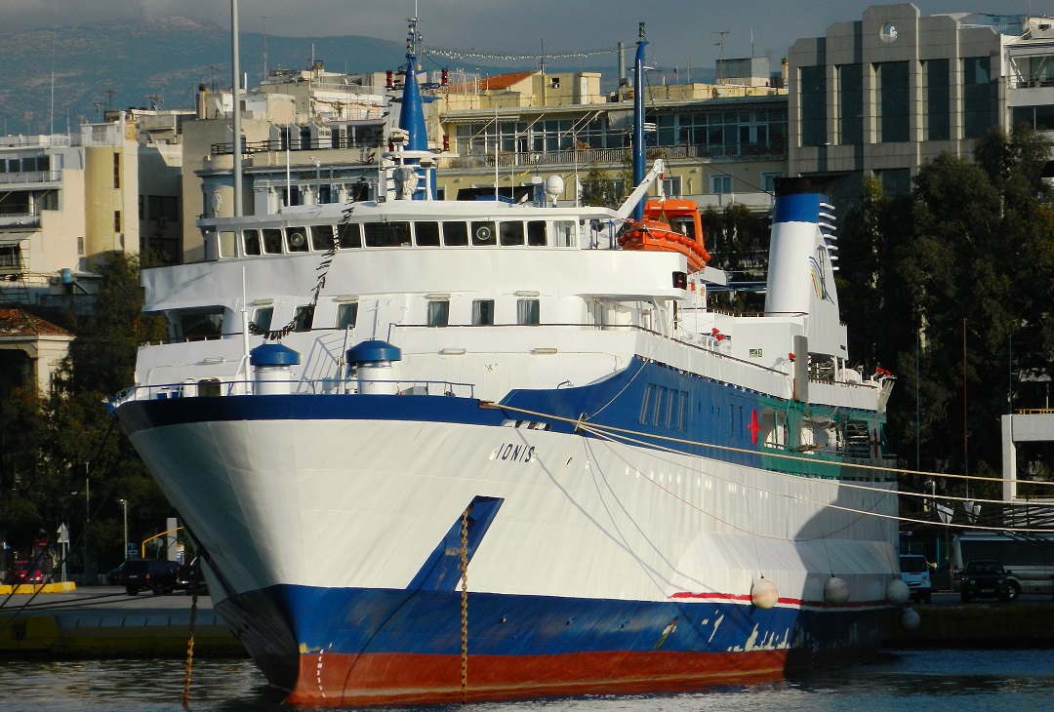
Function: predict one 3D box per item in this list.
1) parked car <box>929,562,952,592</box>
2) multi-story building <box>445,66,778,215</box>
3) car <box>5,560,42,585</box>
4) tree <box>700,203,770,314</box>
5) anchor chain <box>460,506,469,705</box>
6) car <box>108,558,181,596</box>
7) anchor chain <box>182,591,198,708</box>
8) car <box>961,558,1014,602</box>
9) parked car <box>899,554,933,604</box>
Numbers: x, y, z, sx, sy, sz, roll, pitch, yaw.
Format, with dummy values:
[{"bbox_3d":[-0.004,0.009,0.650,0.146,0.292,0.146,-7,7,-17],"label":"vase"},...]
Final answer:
[{"bbox_3d":[20.407,10.837,415.000,4.200,1.460,1.720,0,-1,0],"label":"parked car"},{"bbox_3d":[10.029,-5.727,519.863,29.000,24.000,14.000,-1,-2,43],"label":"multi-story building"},{"bbox_3d":[-25.931,11.388,438.000,1.700,1.480,4.000,0,-1,-14],"label":"car"},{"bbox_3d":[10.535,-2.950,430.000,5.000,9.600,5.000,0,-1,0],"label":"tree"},{"bbox_3d":[-1.717,6.861,232.000,0.140,5.400,0.140,0,-1,0],"label":"anchor chain"},{"bbox_3d":[-17.283,10.361,395.000,4.300,1.700,1.760,1,-2,-45],"label":"car"},{"bbox_3d":[-9.194,8.030,231.000,0.160,3.200,0.160,5,0,0],"label":"anchor chain"},{"bbox_3d":[19.074,9.403,352.000,1.800,1.770,4.250,0,-1,-4],"label":"car"},{"bbox_3d":[15.911,9.307,352.500,1.840,1.990,4.600,0,-1,-1],"label":"parked car"}]

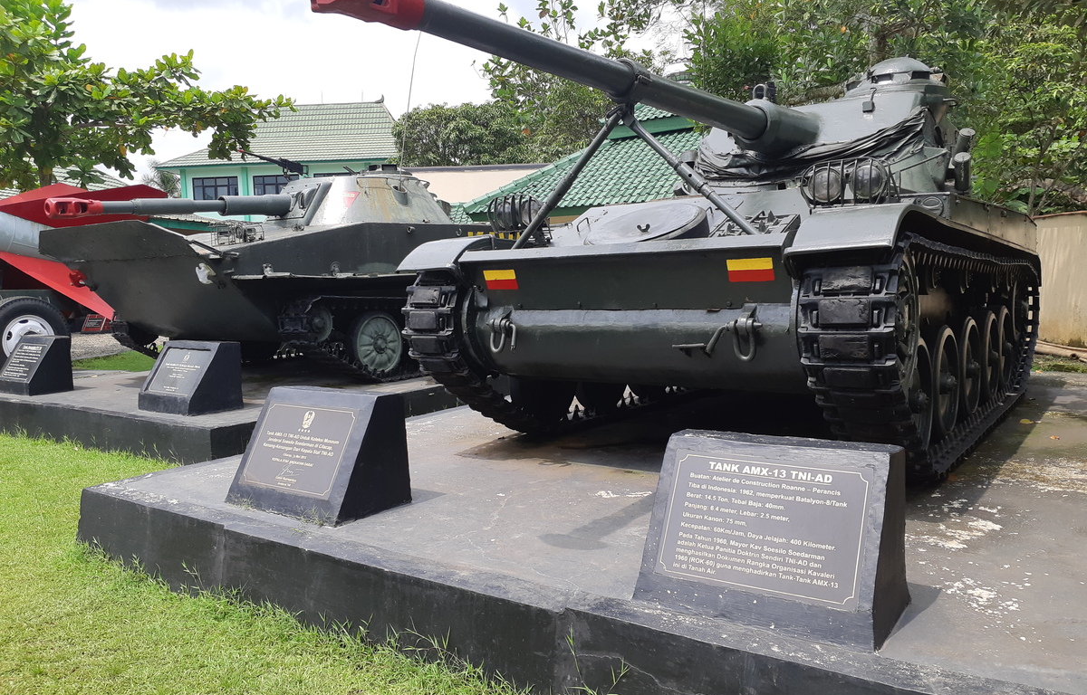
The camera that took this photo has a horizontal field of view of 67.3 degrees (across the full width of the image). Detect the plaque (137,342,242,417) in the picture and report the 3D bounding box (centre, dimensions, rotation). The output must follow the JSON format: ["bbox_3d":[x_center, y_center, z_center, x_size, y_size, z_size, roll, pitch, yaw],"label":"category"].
[{"bbox_3d":[-2.845,0.230,6.543,0.810,0.525,0.449,1,6,38],"label":"plaque"}]

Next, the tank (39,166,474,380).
[{"bbox_3d":[-1.942,-1.006,9.806,3.150,2.310,7.540,1,6,34],"label":"tank"}]

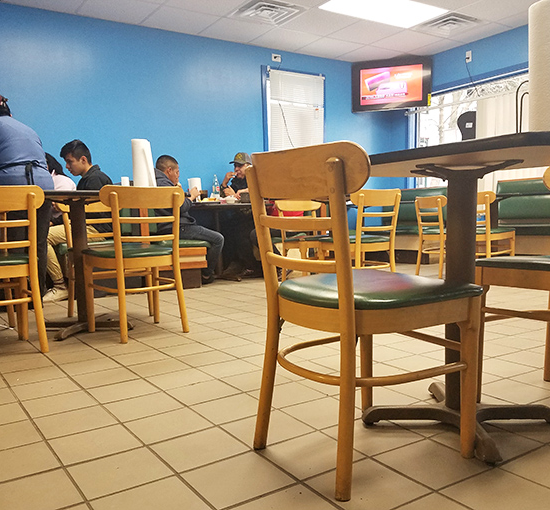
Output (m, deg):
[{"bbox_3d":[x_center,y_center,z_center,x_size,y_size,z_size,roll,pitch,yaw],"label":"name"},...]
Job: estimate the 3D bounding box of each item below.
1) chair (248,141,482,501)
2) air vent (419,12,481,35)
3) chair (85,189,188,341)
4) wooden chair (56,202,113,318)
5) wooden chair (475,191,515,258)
[{"bbox_3d":[0.219,0.131,1.356,0.458,0.798,0.468,-4,6,-33],"label":"chair"},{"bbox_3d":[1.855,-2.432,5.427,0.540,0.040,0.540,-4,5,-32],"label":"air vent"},{"bbox_3d":[-0.761,0.025,2.801,0.450,0.790,0.450,-5,5,-36],"label":"chair"},{"bbox_3d":[-1.100,0.003,3.316,0.468,0.798,0.458,-5,6,-42],"label":"wooden chair"},{"bbox_3d":[1.804,-0.146,4.494,0.458,0.798,0.468,-5,6,-37],"label":"wooden chair"}]

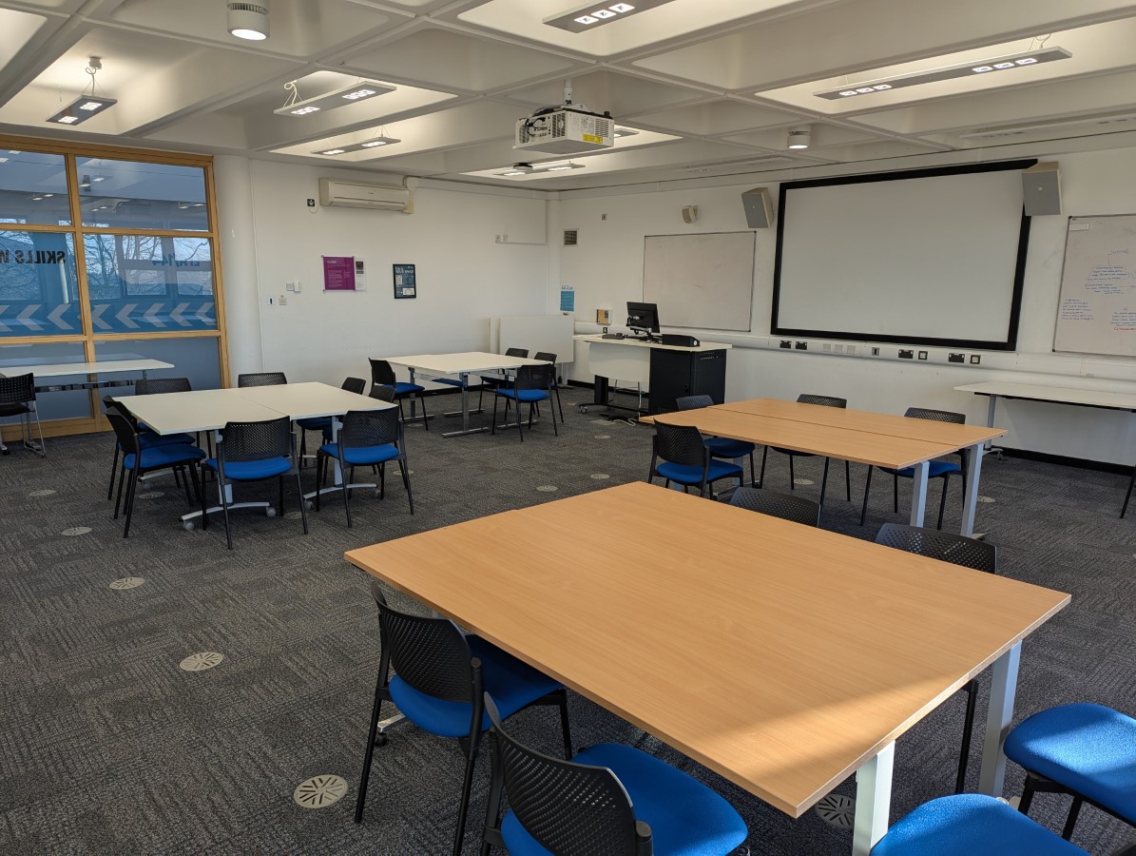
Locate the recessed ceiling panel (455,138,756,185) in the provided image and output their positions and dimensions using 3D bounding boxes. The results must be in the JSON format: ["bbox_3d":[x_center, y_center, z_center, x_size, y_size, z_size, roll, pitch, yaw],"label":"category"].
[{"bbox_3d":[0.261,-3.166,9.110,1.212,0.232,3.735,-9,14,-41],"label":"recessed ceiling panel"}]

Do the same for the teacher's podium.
[{"bbox_3d":[0.965,-0.591,9.606,0.800,0.930,1.950,-9,15,-42],"label":"teacher's podium"}]

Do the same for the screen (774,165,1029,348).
[{"bbox_3d":[3.401,-1.806,8.433,0.050,1.775,2.720,-9,15,-42],"label":"screen"}]

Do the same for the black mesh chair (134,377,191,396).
[{"bbox_3d":[-3.257,0.005,6.550,0.530,0.790,0.560,-9,14,-41],"label":"black mesh chair"}]

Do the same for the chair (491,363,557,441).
[{"bbox_3d":[-0.445,-0.314,8.393,0.530,0.790,0.560,-9,14,-41],"label":"chair"}]

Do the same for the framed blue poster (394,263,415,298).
[{"bbox_3d":[-2.182,-1.952,10.559,0.332,0.442,0.025,-9,14,-41],"label":"framed blue poster"}]

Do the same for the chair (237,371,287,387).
[{"bbox_3d":[-2.593,-0.070,6.985,0.530,0.790,0.560,-9,14,-41],"label":"chair"}]

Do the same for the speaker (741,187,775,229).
[{"bbox_3d":[2.263,-2.572,9.234,0.220,0.420,0.300,-33,28,-29],"label":"speaker"}]

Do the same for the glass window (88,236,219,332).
[{"bbox_3d":[-4.505,-1.575,8.611,1.270,1.029,0.050,-9,14,-41],"label":"glass window"}]

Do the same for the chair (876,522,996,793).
[{"bbox_3d":[1.181,0.793,2.711,0.530,0.790,0.530,10,14,41],"label":"chair"}]

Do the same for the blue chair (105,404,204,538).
[{"bbox_3d":[-2.763,0.249,5.295,0.560,0.790,0.530,-7,13,-36],"label":"blue chair"}]

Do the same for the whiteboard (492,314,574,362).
[{"bbox_3d":[-0.443,-1.272,11.531,1.428,0.714,0.060,-9,14,-41],"label":"whiteboard"}]

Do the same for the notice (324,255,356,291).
[{"bbox_3d":[-2.873,-1.941,9.947,0.423,0.435,0.015,-9,14,-41],"label":"notice"}]

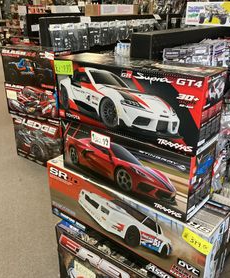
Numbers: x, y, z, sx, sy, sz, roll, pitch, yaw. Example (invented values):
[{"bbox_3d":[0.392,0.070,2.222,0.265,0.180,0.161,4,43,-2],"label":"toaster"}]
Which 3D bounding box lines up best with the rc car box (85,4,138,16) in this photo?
[{"bbox_3d":[-0.016,-1.272,2.973,0.151,0.098,0.591,20,31,41],"label":"rc car box"}]

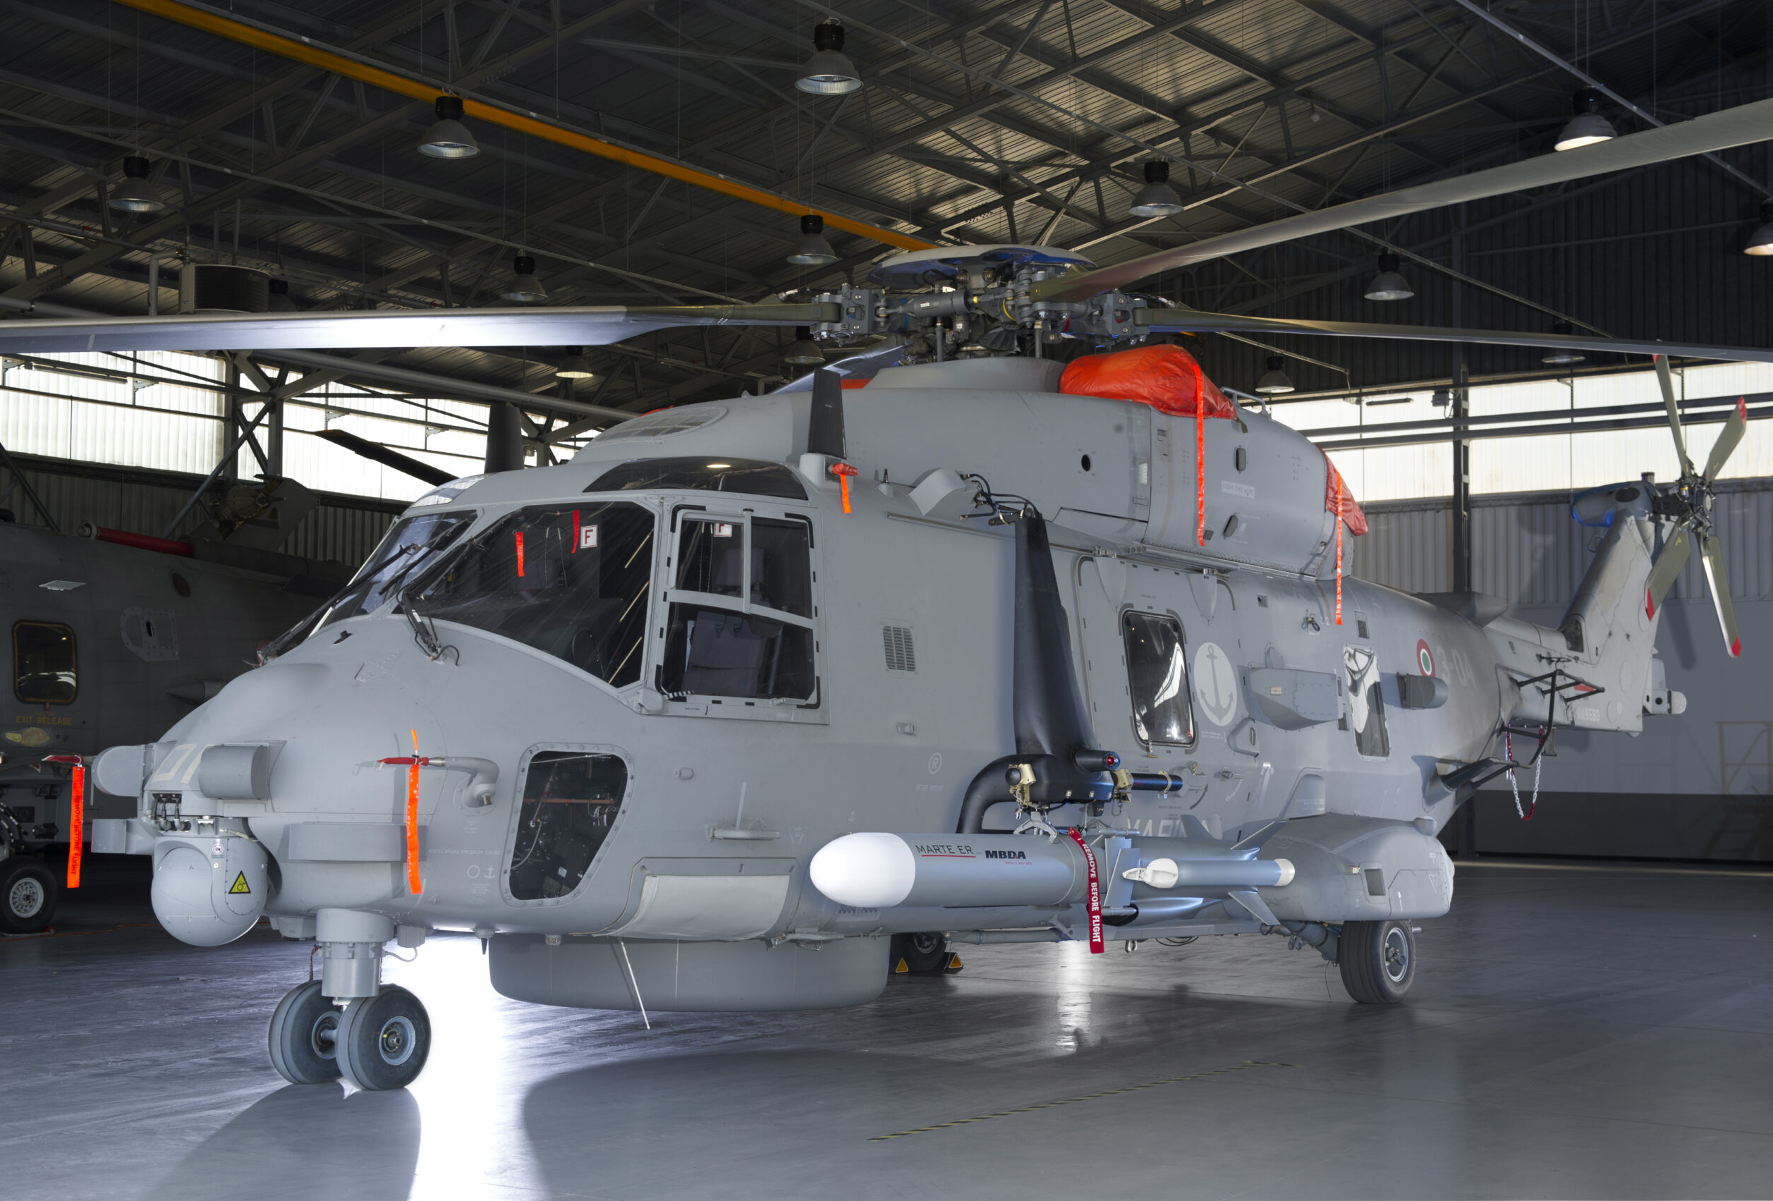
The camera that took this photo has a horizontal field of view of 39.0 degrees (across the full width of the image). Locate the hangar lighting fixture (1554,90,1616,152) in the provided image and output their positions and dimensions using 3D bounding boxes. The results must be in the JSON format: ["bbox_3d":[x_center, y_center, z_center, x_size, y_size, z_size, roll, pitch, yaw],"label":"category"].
[{"bbox_3d":[6.695,-4.603,23.947,0.590,0.510,0.590,-3,-5,35],"label":"hangar lighting fixture"}]

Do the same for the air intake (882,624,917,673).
[{"bbox_3d":[0.046,0.217,11.268,0.040,0.205,0.215,-12,-10,35],"label":"air intake"}]

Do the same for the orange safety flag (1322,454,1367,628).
[{"bbox_3d":[2.868,-0.384,15.677,0.320,1.070,0.420,-3,-5,37],"label":"orange safety flag"}]

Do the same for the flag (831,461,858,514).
[{"bbox_3d":[-0.183,-0.493,11.149,0.130,0.235,0.090,-3,-5,37],"label":"flag"}]

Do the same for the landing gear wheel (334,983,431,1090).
[{"bbox_3d":[-2.024,1.766,10.107,0.153,0.413,0.421,-3,-5,37],"label":"landing gear wheel"}]

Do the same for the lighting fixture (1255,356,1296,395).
[{"bbox_3d":[6.096,-3.553,39.290,0.590,0.500,0.590,0,-4,0],"label":"lighting fixture"}]

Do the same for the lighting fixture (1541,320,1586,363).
[{"bbox_3d":[9.353,-3.579,34.604,0.582,0.483,0.582,1,-4,0],"label":"lighting fixture"}]

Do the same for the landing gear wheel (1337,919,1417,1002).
[{"bbox_3d":[2.770,1.982,14.115,0.224,0.589,0.609,-3,-5,37],"label":"landing gear wheel"}]

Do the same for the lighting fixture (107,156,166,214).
[{"bbox_3d":[-7.772,-4.338,25.983,0.582,0.483,0.582,1,-4,0],"label":"lighting fixture"}]

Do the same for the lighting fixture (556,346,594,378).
[{"bbox_3d":[-4.685,-3.634,37.729,0.582,0.483,0.582,1,-4,0],"label":"lighting fixture"}]

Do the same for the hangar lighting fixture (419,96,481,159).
[{"bbox_3d":[-4.095,-4.462,23.519,0.582,0.483,0.582,1,-4,0],"label":"hangar lighting fixture"}]

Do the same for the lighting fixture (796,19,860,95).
[{"bbox_3d":[-0.499,-4.781,21.979,0.590,0.530,0.590,0,-4,0],"label":"lighting fixture"}]

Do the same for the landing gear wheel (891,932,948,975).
[{"bbox_3d":[0.147,2.068,15.873,0.210,0.580,0.580,-2,-5,36],"label":"landing gear wheel"}]

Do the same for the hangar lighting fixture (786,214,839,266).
[{"bbox_3d":[-0.835,-4.098,28.345,0.582,0.483,0.582,1,-4,0],"label":"hangar lighting fixture"}]

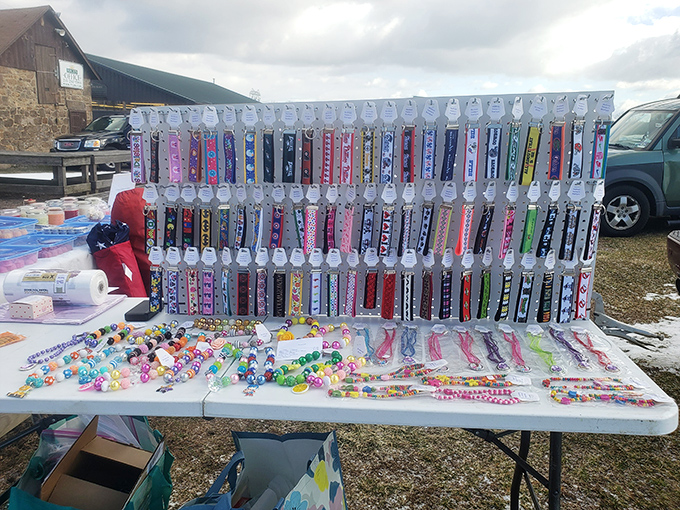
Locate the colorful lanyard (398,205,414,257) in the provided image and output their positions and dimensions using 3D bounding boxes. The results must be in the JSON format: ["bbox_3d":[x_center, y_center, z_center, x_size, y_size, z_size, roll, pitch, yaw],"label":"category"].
[{"bbox_3d":[0.176,-0.064,1.359,0.034,0.140,0.014,5,14,7],"label":"colorful lanyard"}]

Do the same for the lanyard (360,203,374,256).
[{"bbox_3d":[0.071,-0.066,1.353,0.032,0.137,0.017,1,15,-3],"label":"lanyard"}]

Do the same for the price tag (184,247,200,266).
[{"bbox_3d":[-0.419,0.005,1.450,0.044,0.053,0.004,0,15,-12],"label":"price tag"}]

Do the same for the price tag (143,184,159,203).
[{"bbox_3d":[-0.526,-0.170,1.425,0.043,0.053,0.005,1,15,-10],"label":"price tag"}]

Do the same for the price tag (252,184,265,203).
[{"bbox_3d":[-0.217,-0.163,1.366,0.044,0.049,0.004,12,17,31],"label":"price tag"}]

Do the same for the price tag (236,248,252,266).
[{"bbox_3d":[-0.271,0.008,1.446,0.043,0.054,0.003,1,13,7],"label":"price tag"}]

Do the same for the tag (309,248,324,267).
[{"bbox_3d":[-0.066,0.008,1.421,0.043,0.053,0.003,1,13,7],"label":"tag"}]

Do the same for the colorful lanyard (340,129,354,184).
[{"bbox_3d":[0.019,-0.253,1.321,0.034,0.141,0.012,3,15,3],"label":"colorful lanyard"}]

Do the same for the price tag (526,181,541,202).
[{"bbox_3d":[0.496,-0.160,1.300,0.043,0.053,0.005,0,14,1],"label":"price tag"}]

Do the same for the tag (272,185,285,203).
[{"bbox_3d":[-0.164,-0.164,1.364,0.043,0.056,0.005,10,16,32],"label":"tag"}]

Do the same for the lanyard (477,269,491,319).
[{"bbox_3d":[0.389,0.106,1.379,0.032,0.134,0.012,-7,16,-28],"label":"lanyard"}]

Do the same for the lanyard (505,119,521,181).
[{"bbox_3d":[0.419,-0.251,1.238,0.031,0.140,0.015,-5,16,-18],"label":"lanyard"}]

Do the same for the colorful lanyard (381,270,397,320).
[{"bbox_3d":[0.137,0.112,1.427,0.034,0.143,0.014,2,13,4],"label":"colorful lanyard"}]

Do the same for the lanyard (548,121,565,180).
[{"bbox_3d":[0.519,-0.249,1.225,0.031,0.140,0.015,2,15,15],"label":"lanyard"}]

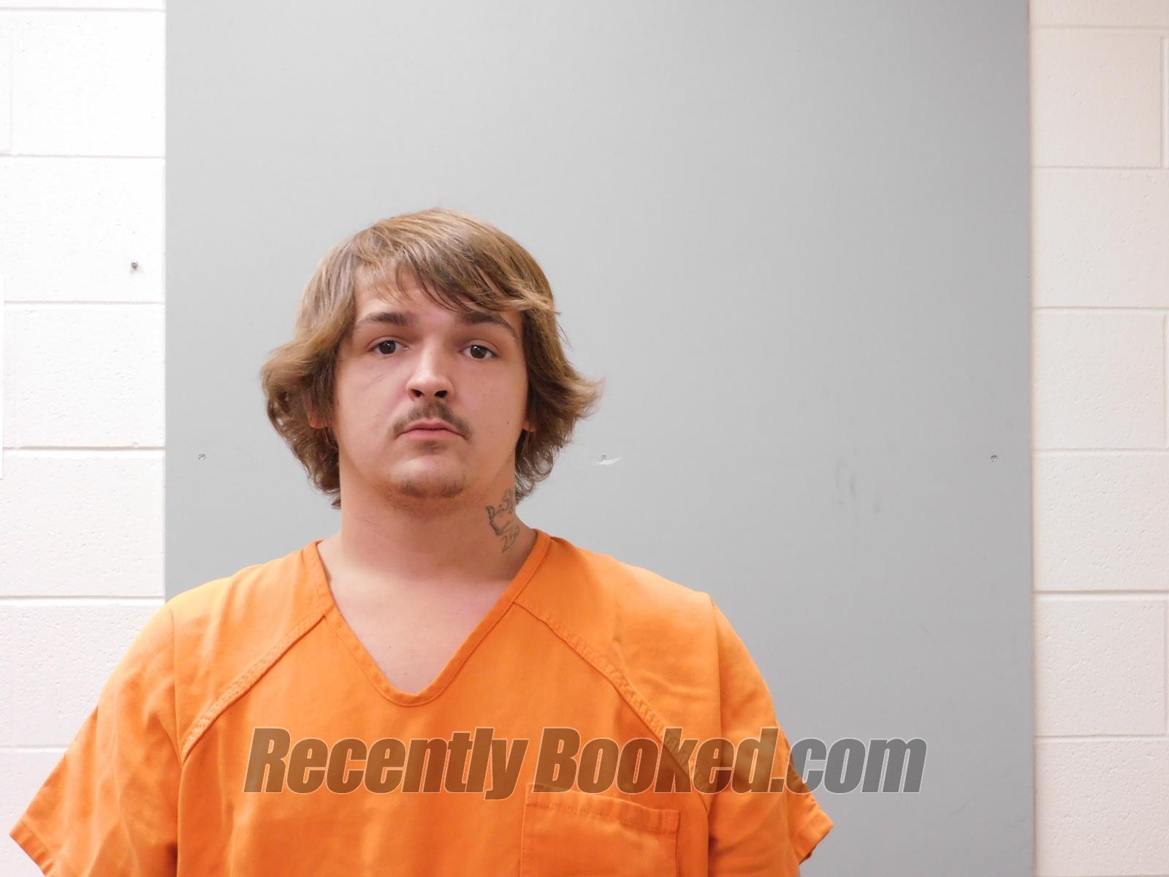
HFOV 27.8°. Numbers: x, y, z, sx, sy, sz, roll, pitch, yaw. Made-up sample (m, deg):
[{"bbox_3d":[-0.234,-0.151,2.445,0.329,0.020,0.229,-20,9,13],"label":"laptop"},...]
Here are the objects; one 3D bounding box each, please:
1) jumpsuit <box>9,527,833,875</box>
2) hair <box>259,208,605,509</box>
[{"bbox_3d":[-0.124,0.430,1.800,0.620,0.740,0.290,0,-1,5],"label":"jumpsuit"},{"bbox_3d":[-0.114,-0.060,1.760,0.252,0.225,0.230,2,-5,-3],"label":"hair"}]

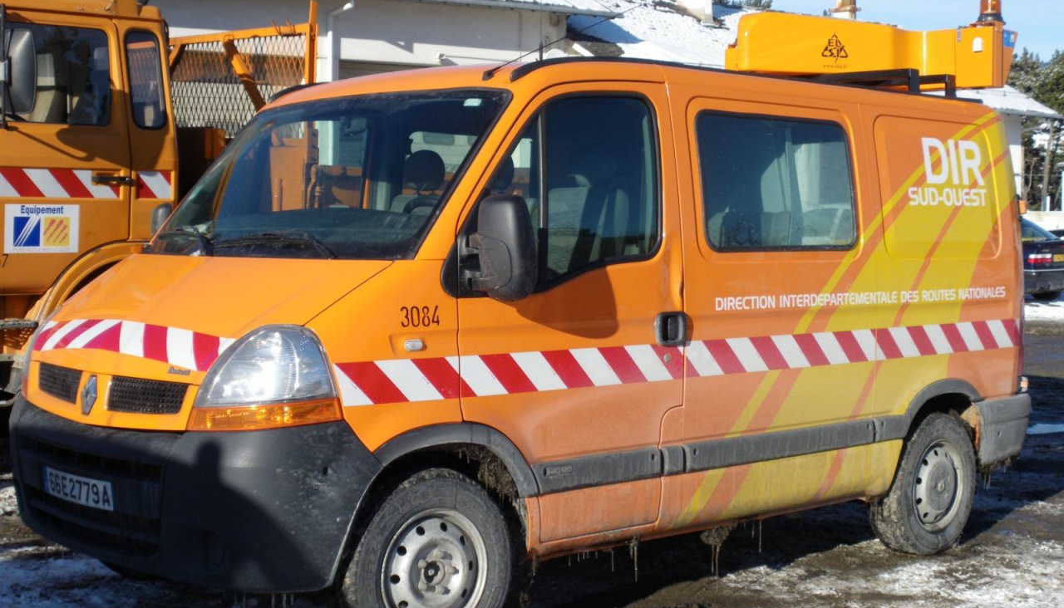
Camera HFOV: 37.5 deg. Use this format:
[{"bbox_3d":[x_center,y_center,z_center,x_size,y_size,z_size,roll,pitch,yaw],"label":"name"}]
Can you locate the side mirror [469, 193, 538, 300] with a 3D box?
[{"bbox_3d":[-0.107,-0.193,5.409,0.150,0.367,0.225,-2,4,-43],"label":"side mirror"}]

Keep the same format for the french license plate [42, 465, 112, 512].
[{"bbox_3d":[-1.582,0.642,5.463,0.020,0.101,0.458,-11,10,-42],"label":"french license plate"}]

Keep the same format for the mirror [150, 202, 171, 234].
[{"bbox_3d":[-1.571,-0.270,6.981,0.150,0.368,0.225,-2,4,-43],"label":"mirror"}]

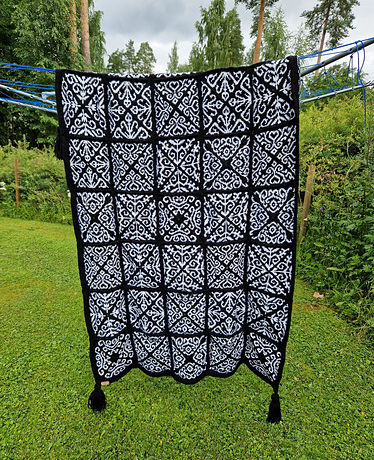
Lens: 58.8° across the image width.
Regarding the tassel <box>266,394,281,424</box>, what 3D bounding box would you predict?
[{"bbox_3d":[0.417,0.861,1.600,0.066,0.157,0.064,1,18,0],"label":"tassel"}]

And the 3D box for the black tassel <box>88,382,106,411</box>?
[{"bbox_3d":[-0.448,0.833,1.660,0.085,0.130,0.080,1,18,0],"label":"black tassel"}]

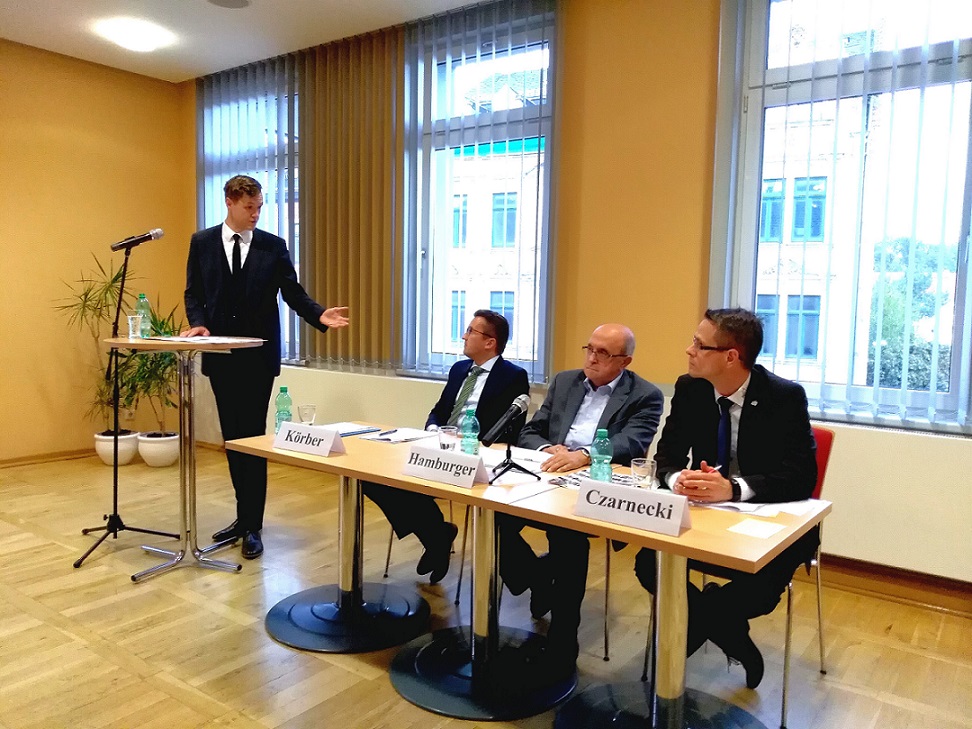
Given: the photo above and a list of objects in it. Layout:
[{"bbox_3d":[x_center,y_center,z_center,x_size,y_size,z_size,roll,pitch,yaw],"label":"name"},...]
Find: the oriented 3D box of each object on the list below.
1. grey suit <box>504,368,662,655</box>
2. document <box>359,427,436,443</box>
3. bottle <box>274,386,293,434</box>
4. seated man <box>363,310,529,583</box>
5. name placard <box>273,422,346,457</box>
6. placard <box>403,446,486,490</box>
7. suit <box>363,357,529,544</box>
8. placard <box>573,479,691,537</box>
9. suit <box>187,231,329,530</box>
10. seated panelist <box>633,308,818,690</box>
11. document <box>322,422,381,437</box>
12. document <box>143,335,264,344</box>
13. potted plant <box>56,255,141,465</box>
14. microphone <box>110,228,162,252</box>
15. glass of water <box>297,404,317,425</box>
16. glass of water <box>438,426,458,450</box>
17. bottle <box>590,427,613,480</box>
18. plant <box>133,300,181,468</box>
[{"bbox_3d":[0.362,0.498,2.827,0.580,1.000,0.730,5,6,38],"label":"grey suit"},{"bbox_3d":[-0.377,0.302,3.151,0.210,0.010,0.297,3,5,26],"label":"document"},{"bbox_3d":[-0.866,0.199,3.125,0.069,0.208,0.069,1,5,0],"label":"bottle"},{"bbox_3d":[-0.191,0.387,3.337,0.800,1.270,0.620,-3,6,-41],"label":"seated man"},{"bbox_3d":[-0.672,0.284,2.757,0.297,0.092,0.085,4,5,32],"label":"name placard"},{"bbox_3d":[-0.136,0.336,2.429,0.295,0.092,0.095,5,7,35],"label":"placard"},{"bbox_3d":[-0.185,0.402,3.346,0.760,0.900,0.600,-3,6,-41],"label":"suit"},{"bbox_3d":[0.390,0.372,1.928,0.297,0.090,0.100,5,6,38],"label":"placard"},{"bbox_3d":[-1.225,0.070,3.950,0.720,1.620,0.450,0,5,-10],"label":"suit"},{"bbox_3d":[0.790,0.464,2.420,0.570,1.300,0.680,5,6,43],"label":"seated panelist"},{"bbox_3d":[-0.649,0.291,3.228,0.230,0.012,0.300,5,7,37],"label":"document"},{"bbox_3d":[-1.361,-0.124,3.586,0.460,0.008,0.320,5,7,37],"label":"document"},{"bbox_3d":[-2.980,-0.037,5.637,0.610,1.624,0.570,-2,6,-28],"label":"potted plant"},{"bbox_3d":[-1.808,-0.640,3.790,0.266,0.056,0.052,-22,11,-14],"label":"microphone"},{"bbox_3d":[-0.772,0.242,3.159,0.080,0.110,0.080,5,6,38],"label":"glass of water"},{"bbox_3d":[-0.141,0.297,2.815,0.069,0.096,0.069,5,7,37],"label":"glass of water"},{"bbox_3d":[0.359,0.303,2.240,0.069,0.209,0.069,1,5,0],"label":"bottle"},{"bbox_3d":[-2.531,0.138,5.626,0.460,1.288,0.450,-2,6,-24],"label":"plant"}]

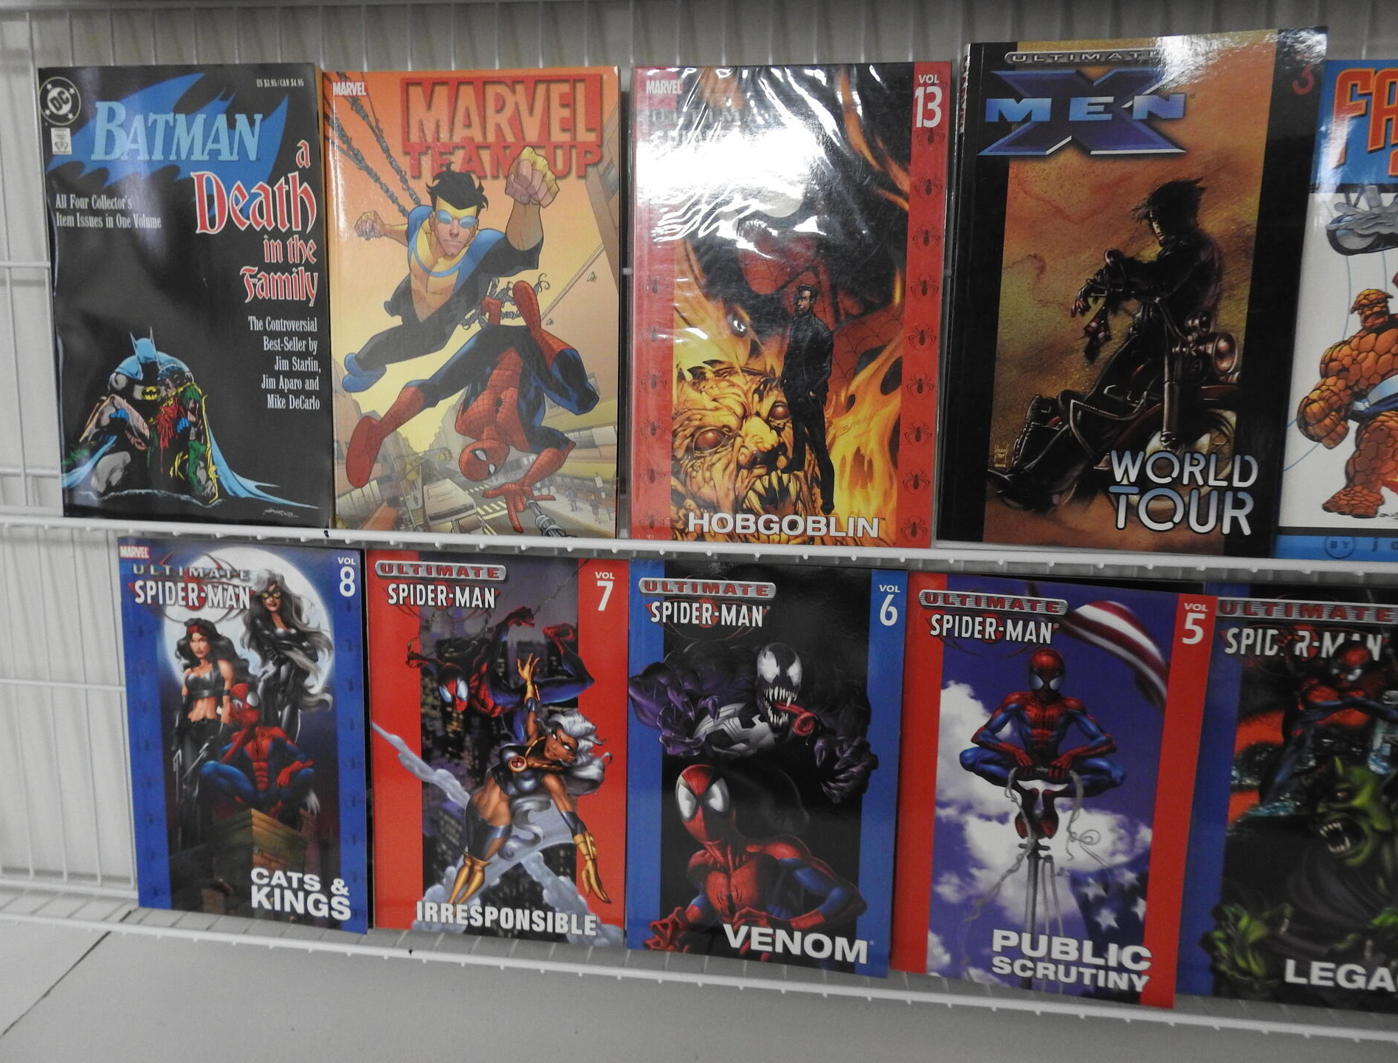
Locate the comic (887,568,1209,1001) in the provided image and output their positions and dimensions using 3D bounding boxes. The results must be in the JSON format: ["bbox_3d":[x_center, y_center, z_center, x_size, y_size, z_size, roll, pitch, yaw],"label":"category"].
[{"bbox_3d":[0.208,0.156,0.594,0.168,0.258,0.010,3,10,12],"label":"comic"}]

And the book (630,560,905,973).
[{"bbox_3d":[0.039,0.148,0.617,0.168,0.258,0.010,2,8,9],"label":"book"}]

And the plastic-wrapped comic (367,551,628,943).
[{"bbox_3d":[-0.129,0.140,0.636,0.168,0.258,0.010,2,8,5],"label":"plastic-wrapped comic"}]

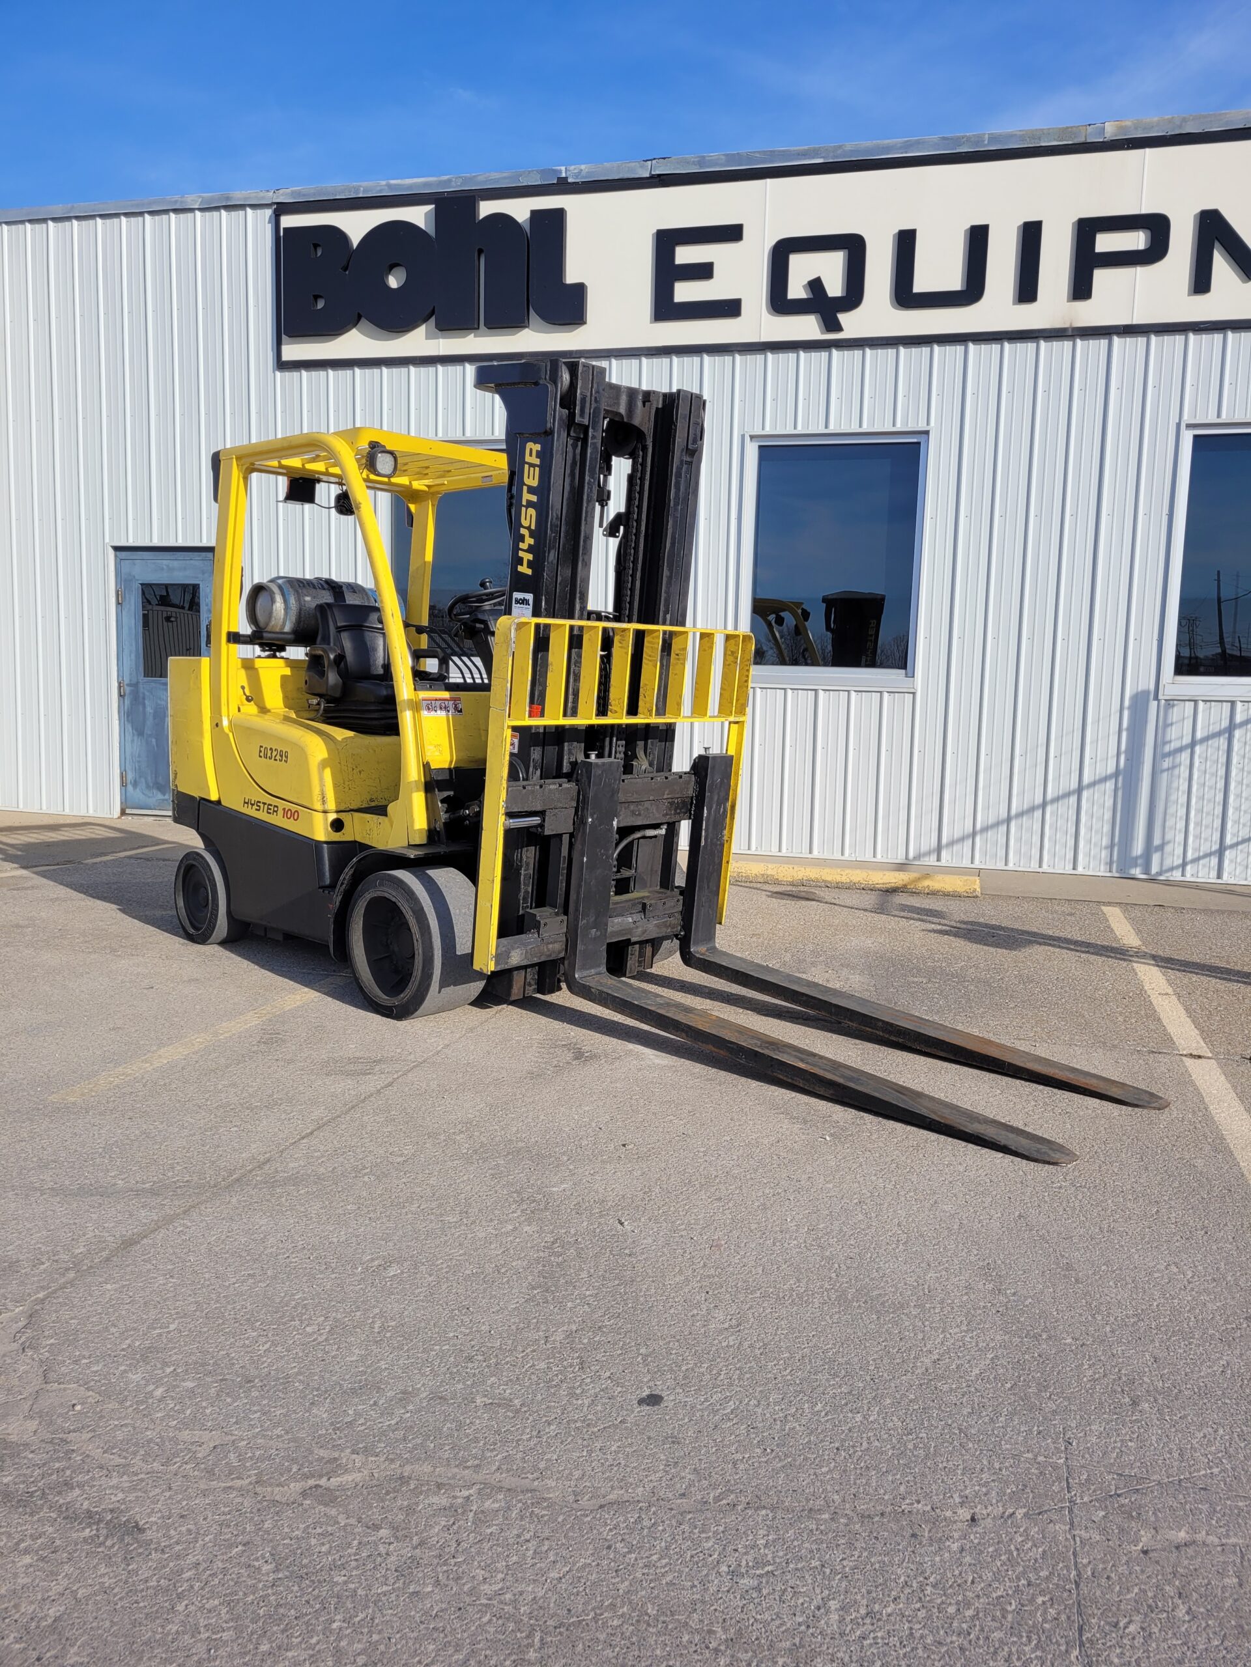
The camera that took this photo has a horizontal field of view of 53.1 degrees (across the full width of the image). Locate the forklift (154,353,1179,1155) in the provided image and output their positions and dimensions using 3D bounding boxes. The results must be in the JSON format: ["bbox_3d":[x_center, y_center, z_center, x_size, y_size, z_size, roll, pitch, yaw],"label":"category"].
[{"bbox_3d":[-0.200,-0.511,4.816,4.341,2.352,1.382,8,10,44],"label":"forklift"}]

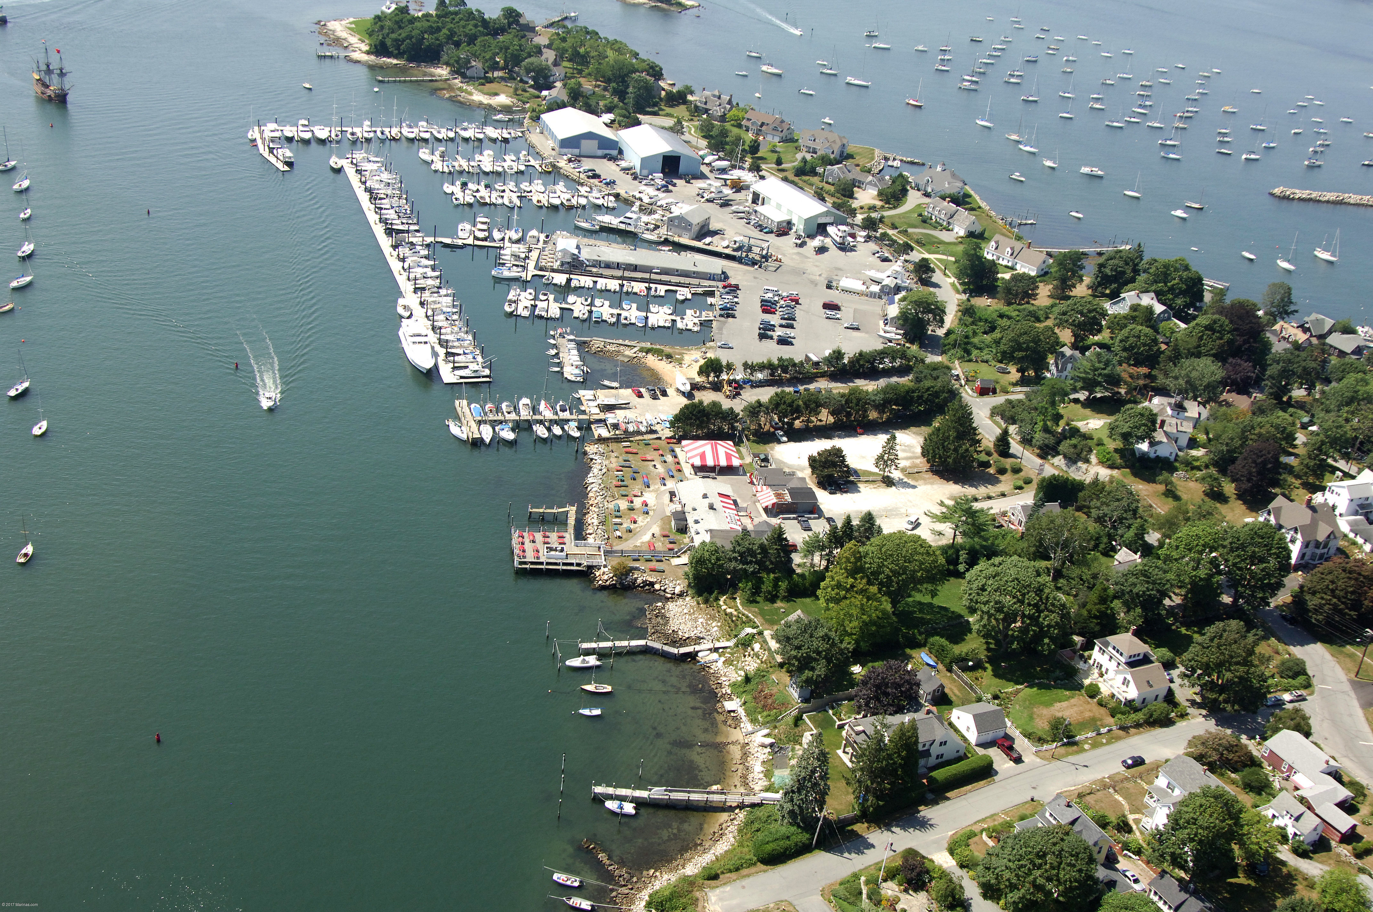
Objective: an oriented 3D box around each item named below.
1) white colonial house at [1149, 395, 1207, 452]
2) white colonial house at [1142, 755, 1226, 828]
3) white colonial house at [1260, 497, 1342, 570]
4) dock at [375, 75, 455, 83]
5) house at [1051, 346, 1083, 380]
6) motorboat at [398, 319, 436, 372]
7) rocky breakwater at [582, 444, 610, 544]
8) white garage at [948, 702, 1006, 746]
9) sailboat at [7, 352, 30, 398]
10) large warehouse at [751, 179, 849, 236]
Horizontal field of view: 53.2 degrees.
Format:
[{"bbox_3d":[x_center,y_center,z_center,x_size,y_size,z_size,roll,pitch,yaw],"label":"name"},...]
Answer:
[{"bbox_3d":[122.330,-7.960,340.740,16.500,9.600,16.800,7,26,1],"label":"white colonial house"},{"bbox_3d":[82.130,56.540,227.030,14.800,7.500,11.800,-7,30,-26],"label":"white colonial house"},{"bbox_3d":[138.660,16.400,311.610,13.100,10.000,15.300,-5,29,-23],"label":"white colonial house"},{"bbox_3d":[-129.730,-181.200,658.680,40.000,1.900,2.800,-10,31,-30],"label":"dock"},{"bbox_3d":[112.550,-28.460,408.170,10.500,8.200,7.600,-5,29,-22],"label":"house"},{"bbox_3d":[-69.840,-29.240,358.870,6.900,7.600,30.500,-3,28,-19],"label":"motorboat"},{"bbox_3d":[-20.090,7.200,305.380,5.800,2.700,46.500,3,26,-6],"label":"rocky breakwater"},{"bbox_3d":[49.700,44.300,231.920,6.150,4.600,7.150,-6,28,-24],"label":"white garage"},{"bbox_3d":[-156.790,-19.820,321.870,2.600,10.500,8.500,8,26,4],"label":"sailboat"},{"bbox_3d":[41.010,-91.920,503.550,17.800,9.400,39.500,-8,30,-26],"label":"large warehouse"}]

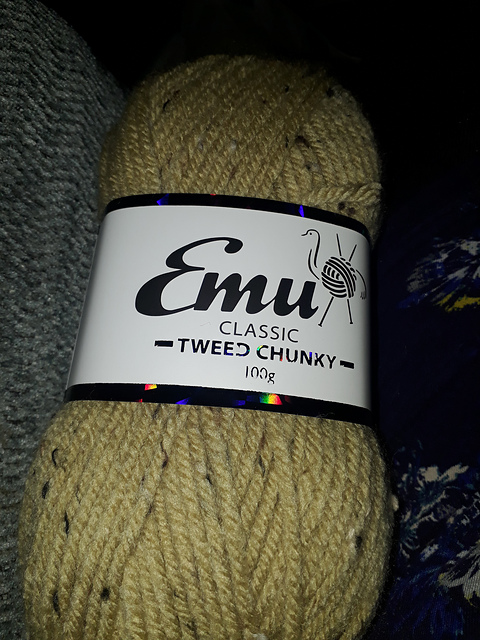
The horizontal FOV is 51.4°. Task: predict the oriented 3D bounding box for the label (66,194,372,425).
[{"bbox_3d":[-0.004,0.001,0.158,0.088,0.054,0.061,6,73,-3],"label":"label"}]

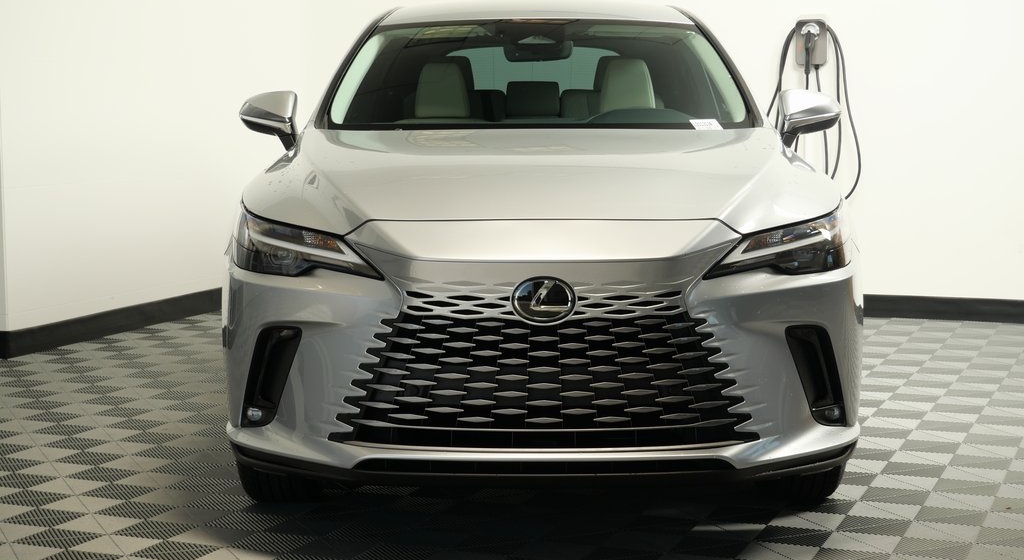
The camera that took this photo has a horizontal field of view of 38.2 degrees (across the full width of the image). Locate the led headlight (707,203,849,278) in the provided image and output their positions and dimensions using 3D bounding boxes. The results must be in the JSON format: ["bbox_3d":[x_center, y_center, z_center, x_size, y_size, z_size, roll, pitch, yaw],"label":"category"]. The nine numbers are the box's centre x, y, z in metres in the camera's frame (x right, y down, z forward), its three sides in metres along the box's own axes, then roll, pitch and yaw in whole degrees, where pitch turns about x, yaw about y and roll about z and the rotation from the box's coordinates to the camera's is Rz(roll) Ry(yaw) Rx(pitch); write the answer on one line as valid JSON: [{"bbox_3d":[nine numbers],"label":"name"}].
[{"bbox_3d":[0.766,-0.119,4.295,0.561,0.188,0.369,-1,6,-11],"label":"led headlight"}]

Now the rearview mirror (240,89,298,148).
[{"bbox_3d":[-0.905,-0.599,5.560,0.209,0.222,0.178,0,6,1],"label":"rearview mirror"}]

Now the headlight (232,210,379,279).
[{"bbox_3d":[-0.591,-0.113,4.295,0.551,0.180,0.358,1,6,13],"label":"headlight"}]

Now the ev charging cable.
[{"bbox_3d":[1.761,-0.957,8.693,0.586,1.146,0.175,1,6,16],"label":"ev charging cable"}]

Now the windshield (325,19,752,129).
[{"bbox_3d":[0.102,-0.770,5.453,1.550,0.425,0.715,0,6,1],"label":"windshield"}]

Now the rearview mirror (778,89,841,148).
[{"bbox_3d":[1.114,-0.607,5.558,0.219,0.222,0.176,0,6,1],"label":"rearview mirror"}]

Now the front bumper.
[{"bbox_3d":[0.089,0.196,4.221,1.918,0.637,0.532,0,6,1],"label":"front bumper"}]

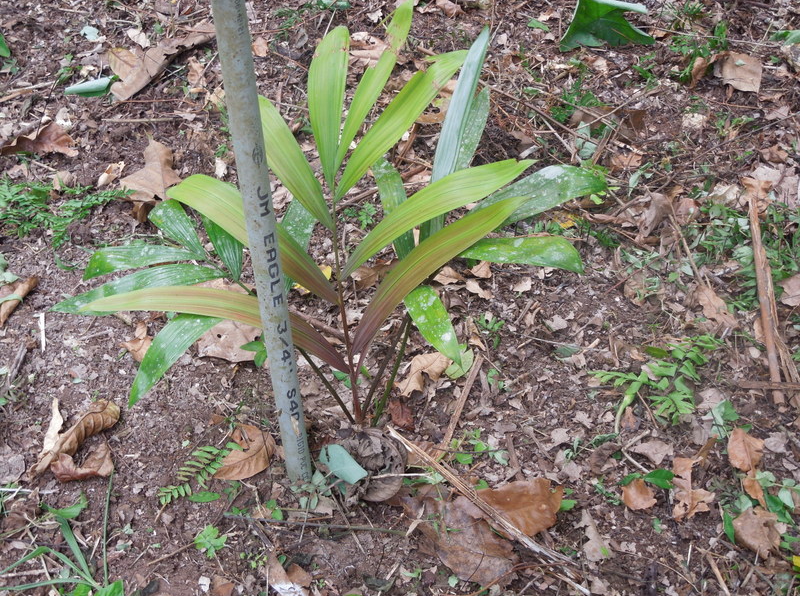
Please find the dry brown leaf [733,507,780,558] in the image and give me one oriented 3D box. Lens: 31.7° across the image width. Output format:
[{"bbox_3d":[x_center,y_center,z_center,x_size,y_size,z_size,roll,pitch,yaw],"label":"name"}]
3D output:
[{"bbox_3d":[0.365,0.240,1.443,0.050,0.020,0.052,-3,43,0],"label":"dry brown leaf"}]

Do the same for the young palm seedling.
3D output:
[{"bbox_3d":[-0.067,-0.081,1.482,0.600,0.480,0.360,-3,43,0],"label":"young palm seedling"}]

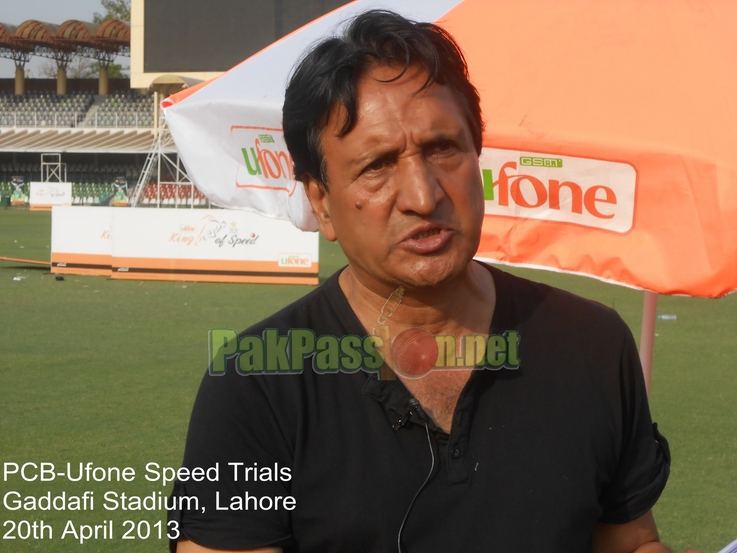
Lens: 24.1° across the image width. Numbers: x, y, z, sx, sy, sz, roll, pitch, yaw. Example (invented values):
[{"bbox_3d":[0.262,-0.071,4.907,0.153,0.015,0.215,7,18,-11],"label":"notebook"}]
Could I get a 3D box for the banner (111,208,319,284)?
[{"bbox_3d":[-2.616,-0.529,29.097,3.660,1.220,0.060,2,1,14],"label":"banner"}]

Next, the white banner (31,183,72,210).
[{"bbox_3d":[-17.085,-4.298,92.900,2.440,1.524,0.060,-1,4,-36],"label":"white banner"}]

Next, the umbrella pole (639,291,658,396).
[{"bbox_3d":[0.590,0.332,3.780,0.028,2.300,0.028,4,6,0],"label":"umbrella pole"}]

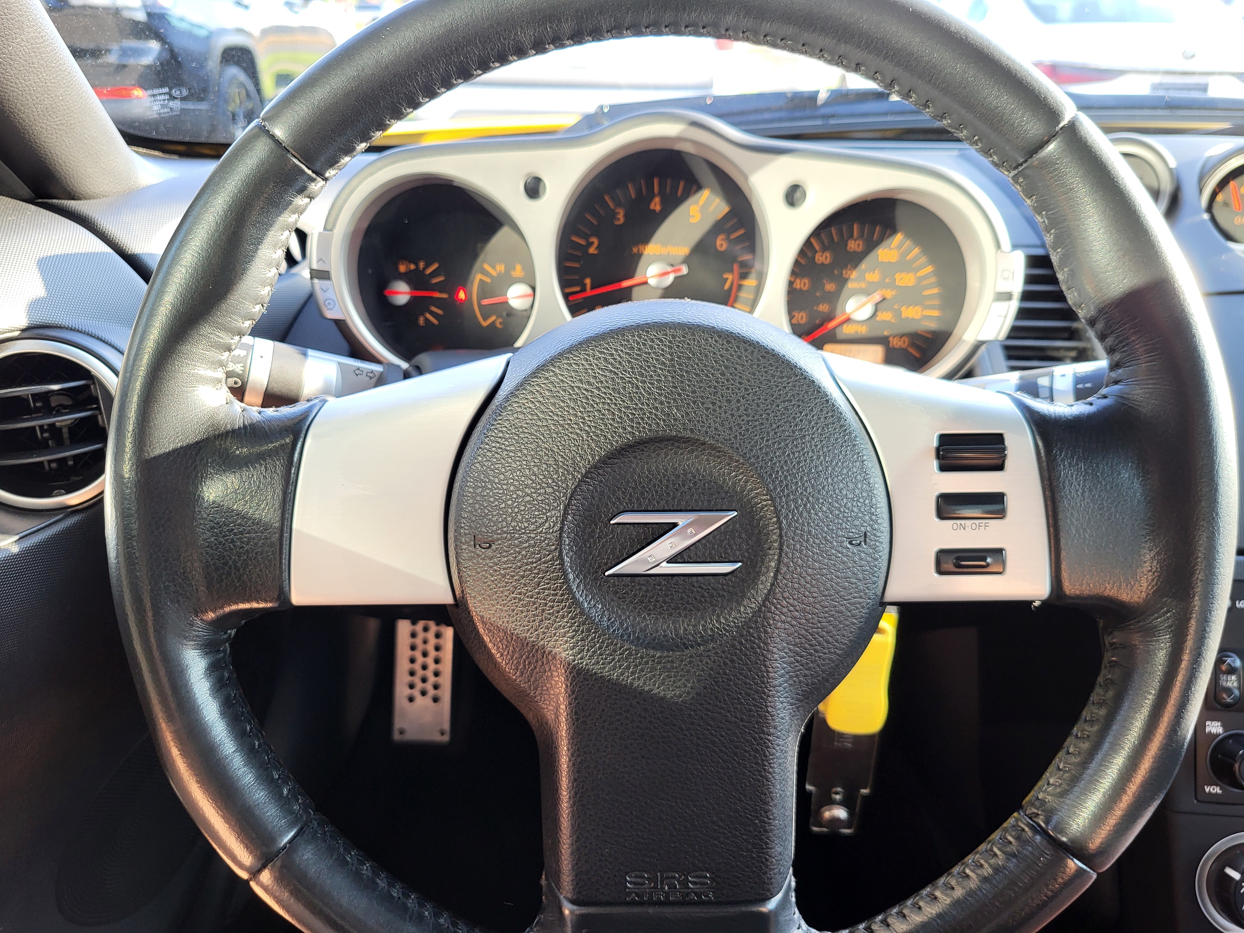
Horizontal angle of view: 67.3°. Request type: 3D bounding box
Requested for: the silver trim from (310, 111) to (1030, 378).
[{"bbox_3d":[0.022,-0.121,0.530,0.375,0.140,0.100,2,9,1],"label":"silver trim"}]

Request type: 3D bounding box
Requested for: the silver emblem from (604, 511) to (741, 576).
[{"bbox_3d":[0.018,0.027,0.325,0.048,0.022,0.004,0,-2,2],"label":"silver emblem"}]

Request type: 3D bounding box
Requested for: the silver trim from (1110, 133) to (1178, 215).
[{"bbox_3d":[0.322,-0.181,0.605,0.065,0.065,0.020,4,10,7],"label":"silver trim"}]

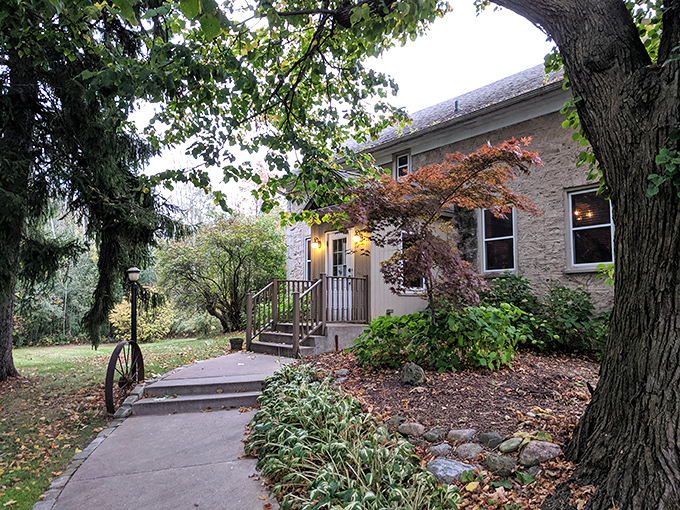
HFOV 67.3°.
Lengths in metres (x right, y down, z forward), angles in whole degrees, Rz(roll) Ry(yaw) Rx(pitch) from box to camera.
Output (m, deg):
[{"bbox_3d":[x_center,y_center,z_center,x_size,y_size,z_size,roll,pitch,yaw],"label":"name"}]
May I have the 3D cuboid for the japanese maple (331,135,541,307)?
[{"bbox_3d":[1.695,-0.120,8.700,3.400,3.720,2.700,0,-5,0],"label":"japanese maple"}]

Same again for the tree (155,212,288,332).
[{"bbox_3d":[-3.985,0.629,17.321,4.300,4.000,4.000,0,-5,0],"label":"tree"}]

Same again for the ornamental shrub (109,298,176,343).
[{"bbox_3d":[-6.528,2.108,16.880,2.200,1.500,2.000,0,-5,0],"label":"ornamental shrub"}]

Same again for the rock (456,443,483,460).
[{"bbox_3d":[1.121,1.701,4.420,0.220,0.120,0.170,0,-5,0],"label":"rock"}]

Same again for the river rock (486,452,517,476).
[{"bbox_3d":[1.320,1.723,4.200,0.260,0.150,0.200,0,-5,0],"label":"river rock"}]

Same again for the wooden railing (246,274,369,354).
[{"bbox_3d":[-0.651,1.195,10.396,1.800,1.500,1.770,4,-7,-39],"label":"wooden railing"}]

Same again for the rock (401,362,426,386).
[{"bbox_3d":[0.979,1.591,6.800,0.330,0.280,0.270,0,-5,0],"label":"rock"}]

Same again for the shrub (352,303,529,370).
[{"bbox_3d":[1.646,1.274,8.366,2.750,1.000,1.750,0,-5,0],"label":"shrub"}]

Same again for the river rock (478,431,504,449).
[{"bbox_3d":[1.379,1.680,4.650,0.240,0.130,0.180,0,-5,0],"label":"river rock"}]

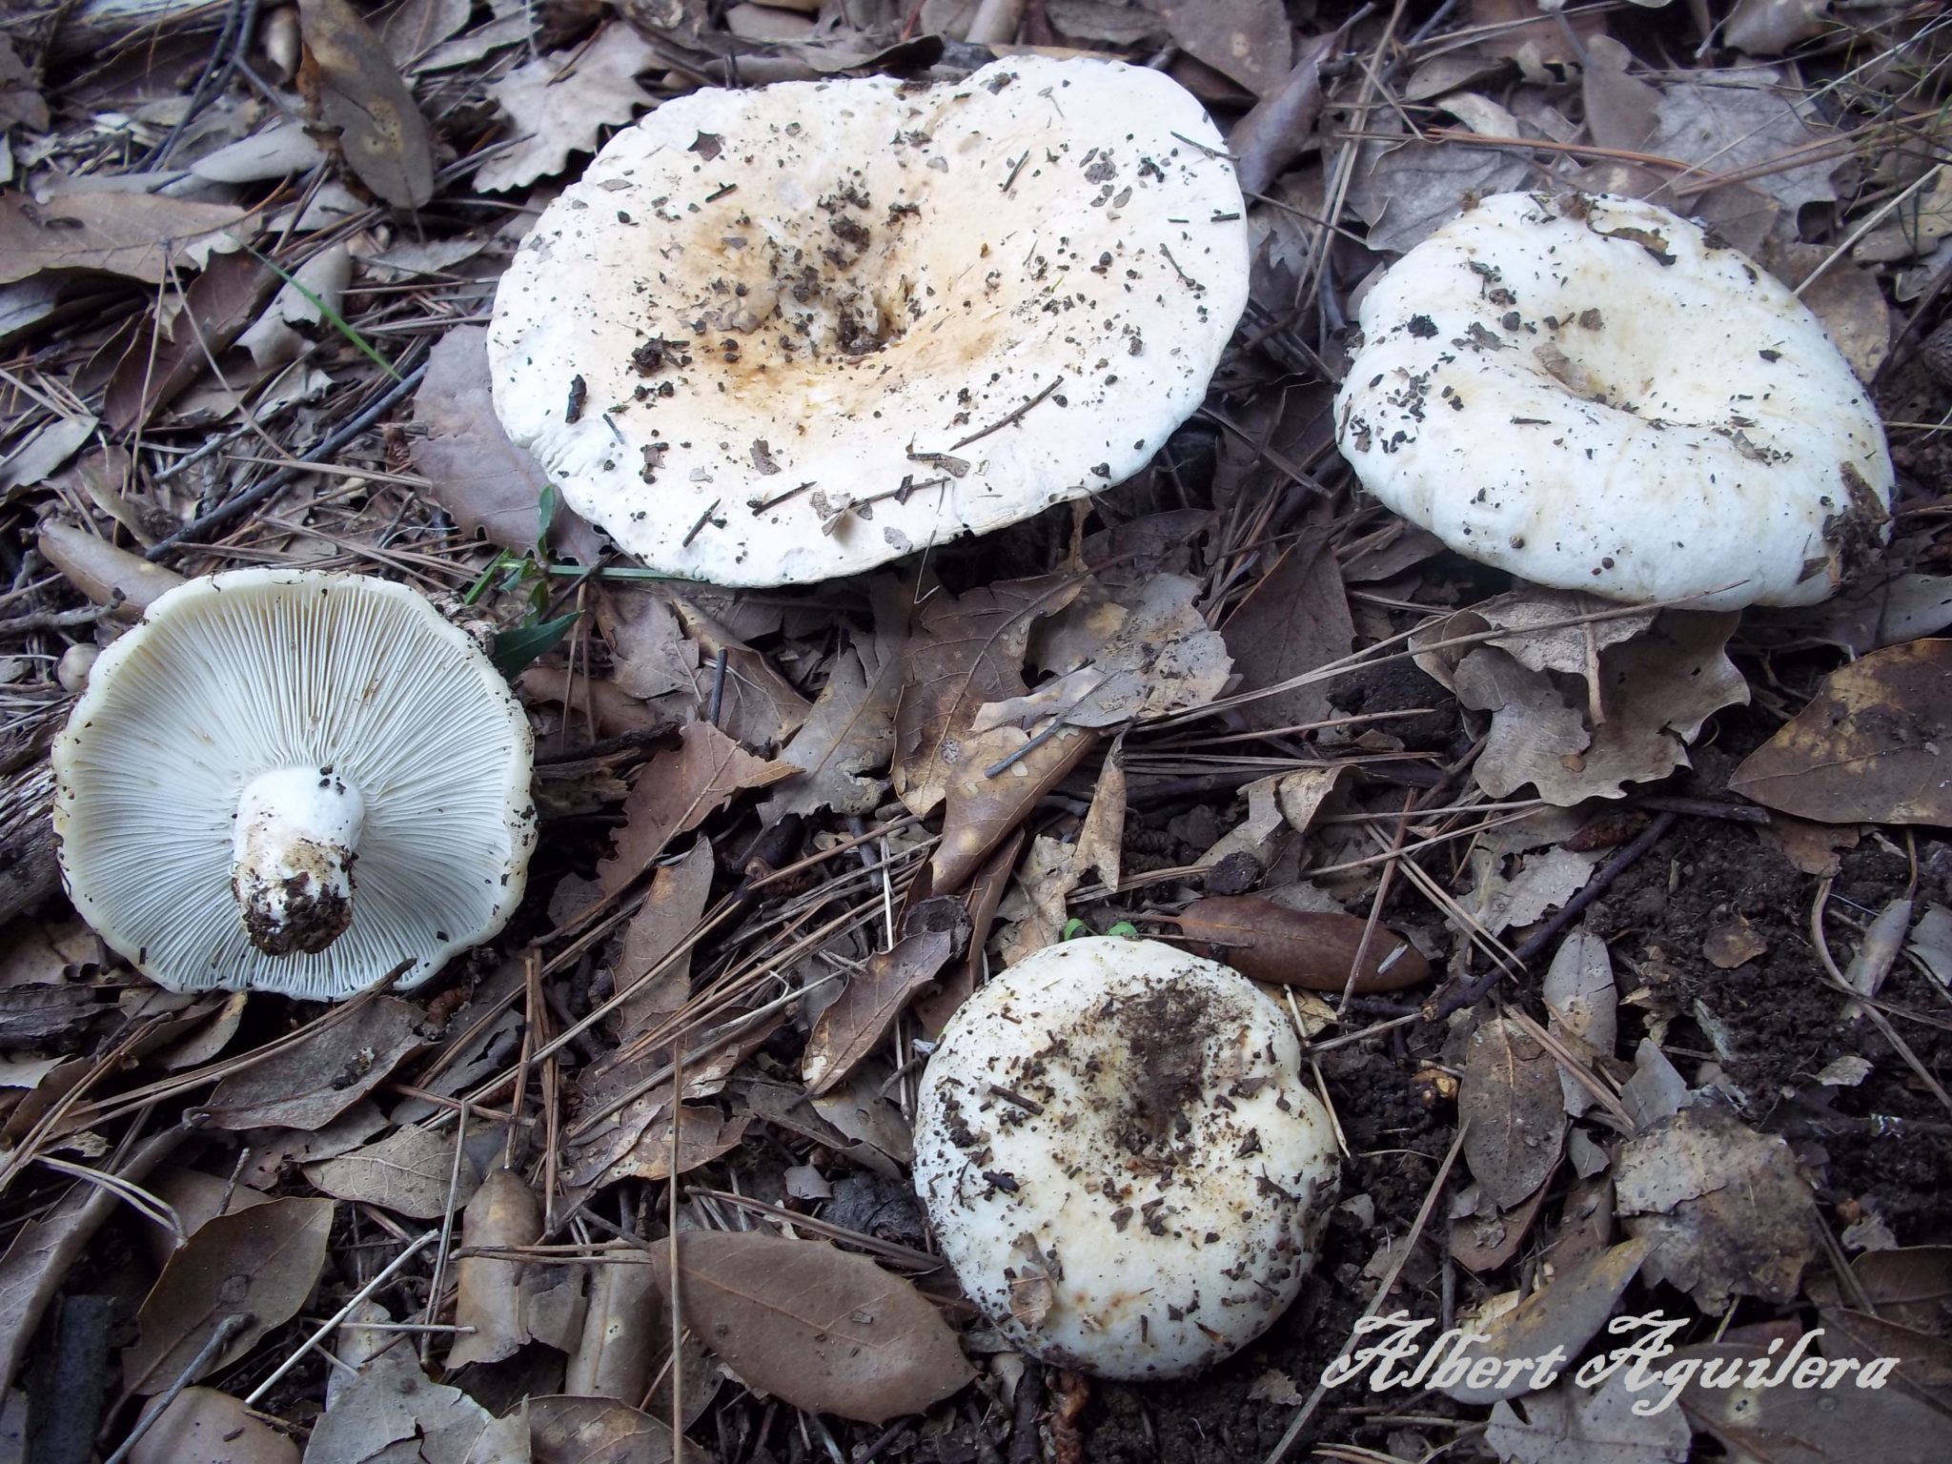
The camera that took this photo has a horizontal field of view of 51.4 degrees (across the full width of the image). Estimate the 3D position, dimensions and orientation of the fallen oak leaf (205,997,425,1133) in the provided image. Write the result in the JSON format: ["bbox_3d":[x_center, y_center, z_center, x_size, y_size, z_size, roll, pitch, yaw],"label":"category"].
[{"bbox_3d":[-0.135,0.070,0.418,0.049,0.012,0.026,-27,59,-18],"label":"fallen oak leaf"}]

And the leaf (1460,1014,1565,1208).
[{"bbox_3d":[0.110,0.078,0.416,0.021,0.007,0.043,4,55,3],"label":"leaf"}]

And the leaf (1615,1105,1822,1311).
[{"bbox_3d":[0.139,0.089,0.384,0.037,0.012,0.038,12,54,9],"label":"leaf"}]

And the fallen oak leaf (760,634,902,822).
[{"bbox_3d":[-0.029,-0.003,0.473,0.028,0.012,0.060,15,56,11],"label":"fallen oak leaf"}]

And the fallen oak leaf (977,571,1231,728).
[{"bbox_3d":[0.026,-0.014,0.449,0.062,0.018,0.042,-24,57,-17],"label":"fallen oak leaf"}]

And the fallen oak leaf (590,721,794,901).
[{"bbox_3d":[-0.066,0.017,0.432,0.026,0.018,0.052,31,59,21],"label":"fallen oak leaf"}]

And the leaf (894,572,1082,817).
[{"bbox_3d":[-0.002,-0.011,0.457,0.036,0.015,0.076,13,54,10],"label":"leaf"}]

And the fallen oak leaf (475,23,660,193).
[{"bbox_3d":[-0.119,-0.185,0.597,0.054,0.012,0.082,28,60,18],"label":"fallen oak leaf"}]

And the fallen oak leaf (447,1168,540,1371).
[{"bbox_3d":[-0.092,0.103,0.393,0.017,0.014,0.040,-2,55,-1],"label":"fallen oak leaf"}]

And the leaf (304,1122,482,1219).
[{"bbox_3d":[-0.117,0.088,0.409,0.037,0.009,0.020,3,55,2],"label":"leaf"}]

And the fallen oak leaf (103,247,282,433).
[{"bbox_3d":[-0.210,-0.105,0.542,0.033,0.014,0.073,20,57,13],"label":"fallen oak leaf"}]

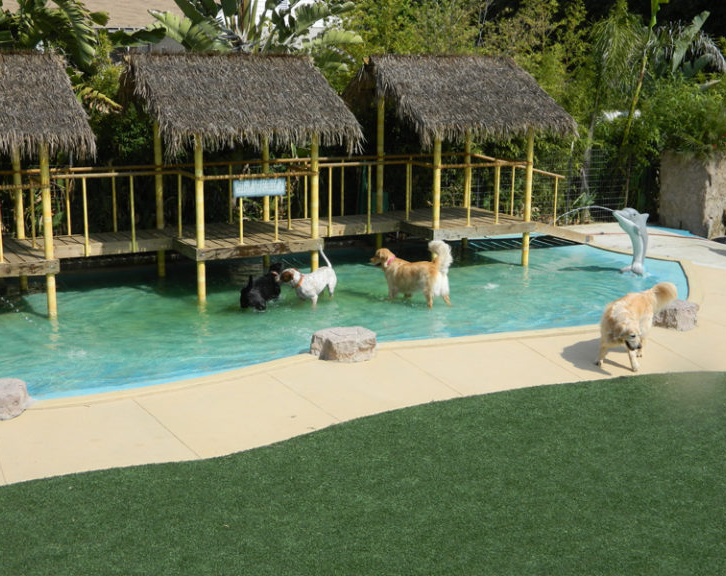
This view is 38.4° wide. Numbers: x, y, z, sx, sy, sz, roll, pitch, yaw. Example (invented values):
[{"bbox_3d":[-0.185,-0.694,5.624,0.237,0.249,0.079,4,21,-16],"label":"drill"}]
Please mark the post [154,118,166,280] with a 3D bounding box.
[{"bbox_3d":[-2.515,-1.079,12.897,0.078,1.915,0.078,-6,14,-28],"label":"post"}]

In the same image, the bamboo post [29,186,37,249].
[{"bbox_3d":[-3.650,-0.798,11.516,0.036,0.735,0.036,-6,14,-28],"label":"bamboo post"}]

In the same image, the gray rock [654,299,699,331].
[{"bbox_3d":[3.275,0.282,11.004,0.330,0.240,0.385,-8,14,-36],"label":"gray rock"}]

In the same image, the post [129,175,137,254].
[{"bbox_3d":[-2.595,-0.830,11.746,0.039,0.885,0.039,1,12,0],"label":"post"}]

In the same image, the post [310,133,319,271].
[{"bbox_3d":[-0.547,-0.854,12.012,0.086,1.903,0.086,1,12,0],"label":"post"}]

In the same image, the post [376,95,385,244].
[{"bbox_3d":[0.238,-1.486,14.190,0.086,2.257,0.086,1,12,0],"label":"post"}]

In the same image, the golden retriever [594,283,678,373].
[{"bbox_3d":[2.506,0.318,9.577,0.420,0.630,0.970,7,14,27],"label":"golden retriever"}]

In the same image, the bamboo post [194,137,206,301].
[{"bbox_3d":[-1.759,-0.723,11.315,0.086,1.911,0.086,1,12,0],"label":"bamboo post"}]

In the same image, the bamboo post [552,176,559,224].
[{"bbox_3d":[2.627,-1.171,14.200,0.039,0.710,0.039,1,12,0],"label":"bamboo post"}]

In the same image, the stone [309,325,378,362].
[{"bbox_3d":[-0.177,0.511,9.550,0.560,0.200,0.450,-1,13,-10],"label":"stone"}]

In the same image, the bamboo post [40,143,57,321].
[{"bbox_3d":[-3.173,-0.555,10.535,0.086,1.876,0.086,1,12,0],"label":"bamboo post"}]

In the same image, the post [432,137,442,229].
[{"bbox_3d":[0.940,-1.323,13.107,0.081,1.177,0.081,-6,14,-28],"label":"post"}]

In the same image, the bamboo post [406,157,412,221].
[{"bbox_3d":[0.603,-1.283,13.817,0.036,0.784,0.036,-6,14,-28],"label":"bamboo post"}]

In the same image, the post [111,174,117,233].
[{"bbox_3d":[-2.944,-1.005,12.361,0.039,0.762,0.039,1,12,0],"label":"post"}]

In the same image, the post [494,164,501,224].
[{"bbox_3d":[1.748,-1.218,13.613,0.038,0.786,0.038,-6,14,-28],"label":"post"}]

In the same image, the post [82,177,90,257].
[{"bbox_3d":[-3.118,-0.794,11.717,0.038,0.895,0.038,-6,14,-28],"label":"post"}]

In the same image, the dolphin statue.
[{"bbox_3d":[3.431,-0.606,13.300,0.500,0.860,0.360,-6,14,-30],"label":"dolphin statue"}]

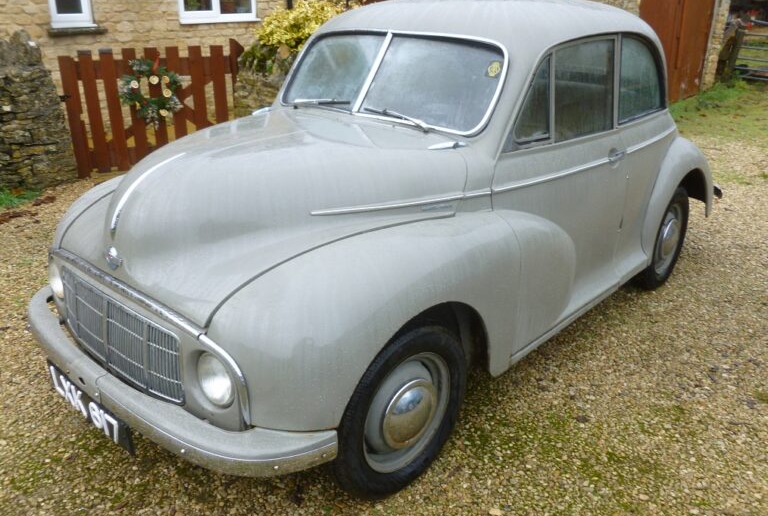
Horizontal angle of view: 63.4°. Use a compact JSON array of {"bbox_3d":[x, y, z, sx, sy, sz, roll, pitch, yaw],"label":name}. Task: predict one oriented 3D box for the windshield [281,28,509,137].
[{"bbox_3d":[-0.026,-0.688,2.352,1.080,0.360,0.105,19,-3,38],"label":"windshield"}]

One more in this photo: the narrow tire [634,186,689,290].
[{"bbox_3d":[1.514,-0.114,3.392,0.140,0.588,0.588,19,28,38],"label":"narrow tire"}]

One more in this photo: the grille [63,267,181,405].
[{"bbox_3d":[-0.797,0.207,1.802,0.700,0.240,0.070,19,28,38],"label":"grille"}]

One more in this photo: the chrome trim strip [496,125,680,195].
[{"bbox_3d":[0.967,-0.434,2.593,0.085,0.045,1.760,19,28,38],"label":"chrome trim strip"}]

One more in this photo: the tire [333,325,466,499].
[{"bbox_3d":[0.048,0.453,1.875,0.140,0.588,0.588,21,29,41],"label":"tire"}]

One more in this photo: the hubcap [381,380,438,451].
[{"bbox_3d":[0.086,0.465,1.840,0.050,0.228,0.228,21,29,41],"label":"hubcap"}]

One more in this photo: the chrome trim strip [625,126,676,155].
[{"bbox_3d":[1.274,-0.554,2.914,0.040,0.040,0.835,16,26,34],"label":"chrome trim strip"}]

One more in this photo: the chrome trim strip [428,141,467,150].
[{"bbox_3d":[0.204,-0.357,1.985,0.140,0.030,0.035,-11,24,-28],"label":"chrome trim strip"}]

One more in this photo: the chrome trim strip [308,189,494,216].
[{"bbox_3d":[0.075,-0.164,1.851,0.630,0.035,0.035,-11,24,-28],"label":"chrome trim strip"}]

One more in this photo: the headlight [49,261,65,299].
[{"bbox_3d":[-1.107,0.060,2.127,0.070,0.146,0.146,-19,29,-41],"label":"headlight"}]

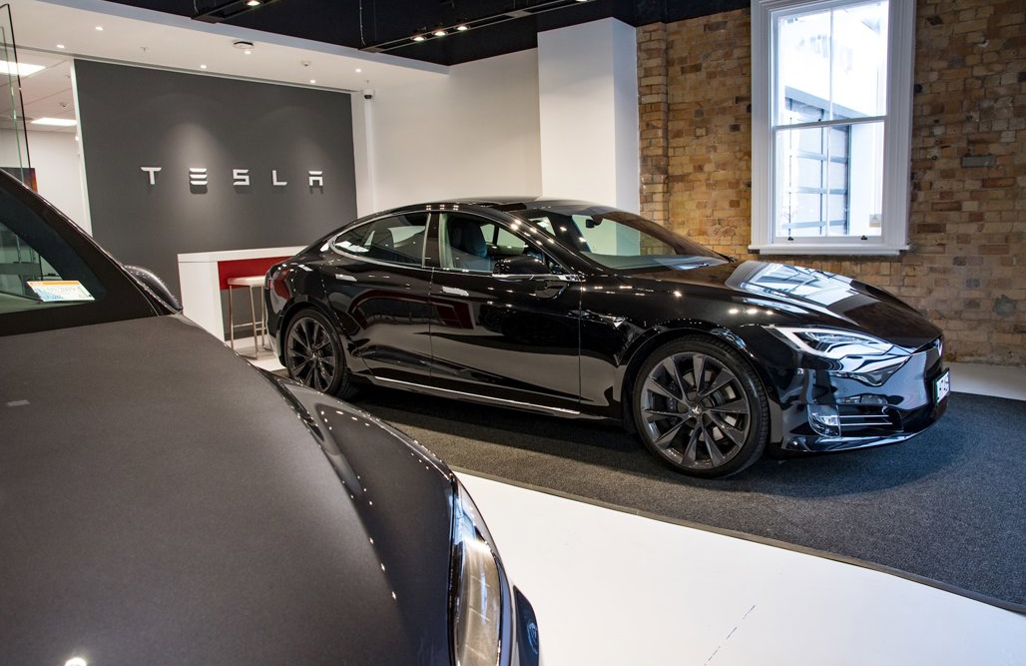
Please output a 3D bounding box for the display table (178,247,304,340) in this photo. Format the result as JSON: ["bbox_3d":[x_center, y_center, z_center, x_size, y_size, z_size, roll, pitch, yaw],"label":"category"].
[{"bbox_3d":[-2.561,-0.432,8.116,0.622,1.064,2.200,5,11,37],"label":"display table"}]

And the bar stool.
[{"bbox_3d":[-2.614,-0.168,7.386,0.460,0.770,0.420,5,11,37],"label":"bar stool"}]

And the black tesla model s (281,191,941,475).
[{"bbox_3d":[0.217,-0.232,4.991,4.980,1.430,2.070,5,11,38],"label":"black tesla model s"}]

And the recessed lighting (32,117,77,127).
[{"bbox_3d":[-6.766,-3.143,10.572,0.600,0.050,0.600,5,11,37],"label":"recessed lighting"}]

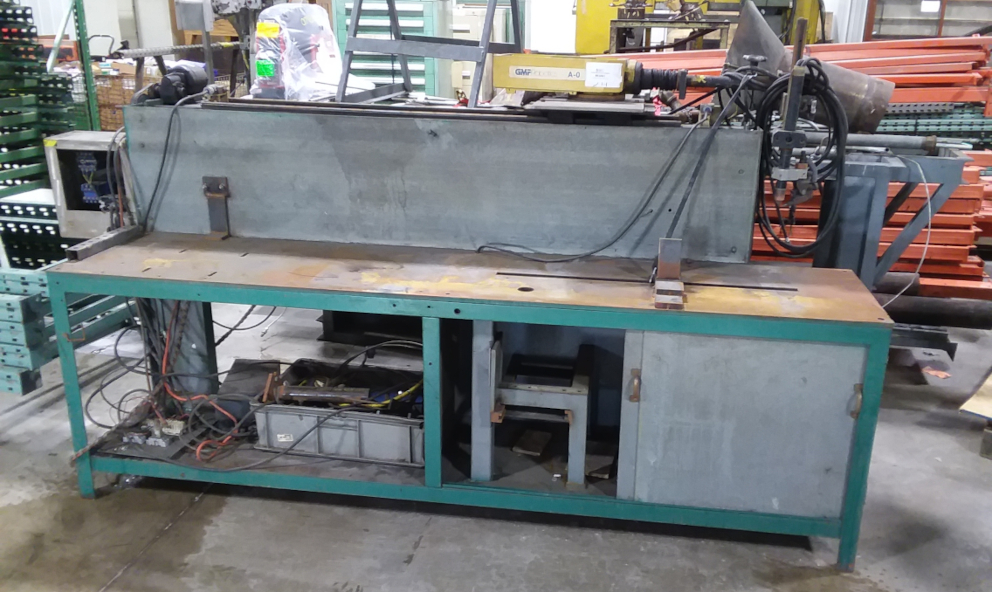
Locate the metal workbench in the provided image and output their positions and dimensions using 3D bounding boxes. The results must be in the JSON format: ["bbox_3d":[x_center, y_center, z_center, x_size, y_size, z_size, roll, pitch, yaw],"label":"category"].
[{"bbox_3d":[-0.117,0.293,2.756,2.468,0.785,0.526,3,18,7],"label":"metal workbench"}]

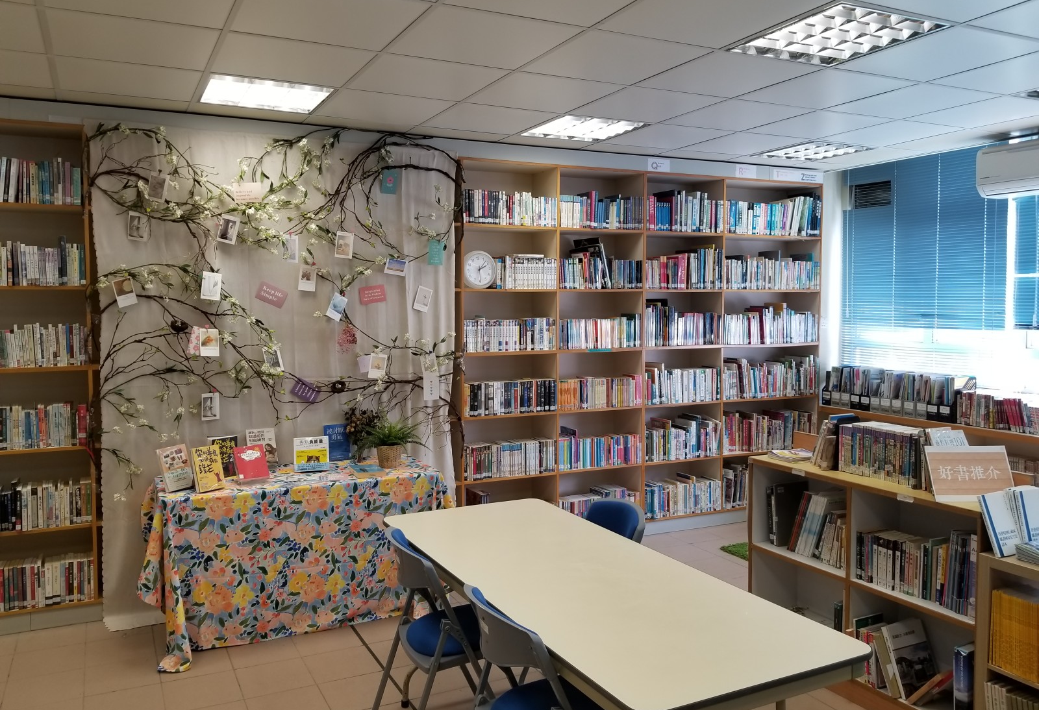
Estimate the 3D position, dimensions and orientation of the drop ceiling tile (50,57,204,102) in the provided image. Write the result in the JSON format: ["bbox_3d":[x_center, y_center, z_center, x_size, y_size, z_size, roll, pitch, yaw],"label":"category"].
[{"bbox_3d":[-1.786,-1.262,3.568,0.600,0.015,0.605,-2,5,-26],"label":"drop ceiling tile"}]

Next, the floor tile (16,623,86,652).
[{"bbox_3d":[-2.328,1.424,3.932,0.303,0.010,0.303,-3,5,-26],"label":"floor tile"}]

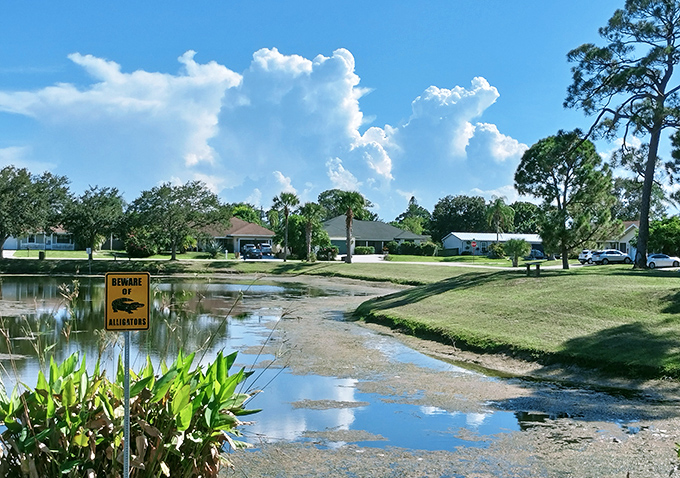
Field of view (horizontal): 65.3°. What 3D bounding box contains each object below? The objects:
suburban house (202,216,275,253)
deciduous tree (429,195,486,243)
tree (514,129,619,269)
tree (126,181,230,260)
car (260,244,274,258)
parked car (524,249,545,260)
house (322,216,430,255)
[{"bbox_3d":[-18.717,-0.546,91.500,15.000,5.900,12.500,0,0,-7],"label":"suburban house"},{"bbox_3d":[22.700,-2.800,103.000,11.200,11.500,10.000,0,-1,0],"label":"deciduous tree"},{"bbox_3d":[20.500,-3.600,48.000,8.600,12.800,8.400,0,-1,0],"label":"tree"},{"bbox_3d":[-21.182,-2.439,70.000,13.500,10.500,12.700,0,0,-6],"label":"tree"},{"bbox_3d":[-11.026,1.717,81.000,1.880,1.700,4.650,0,0,-10],"label":"car"},{"bbox_3d":[30.700,2.450,84.000,1.820,1.520,4.500,1,-1,-12],"label":"parked car"},{"bbox_3d":[5.822,-0.628,89.500,18.800,6.200,12.500,0,0,2],"label":"house"}]

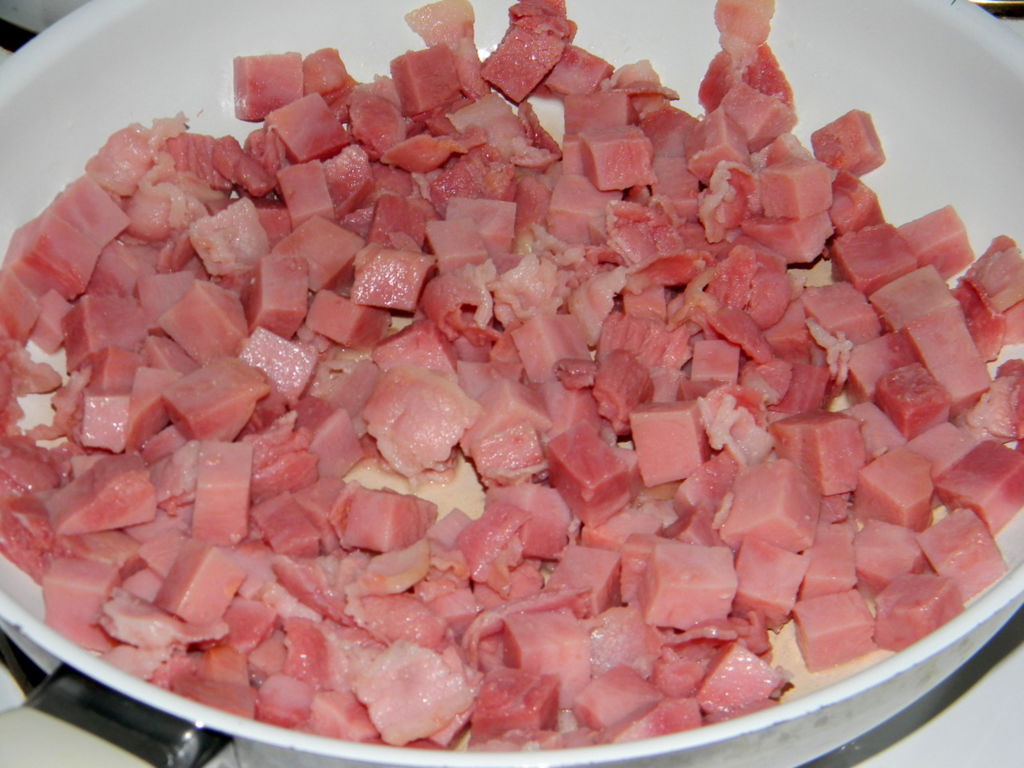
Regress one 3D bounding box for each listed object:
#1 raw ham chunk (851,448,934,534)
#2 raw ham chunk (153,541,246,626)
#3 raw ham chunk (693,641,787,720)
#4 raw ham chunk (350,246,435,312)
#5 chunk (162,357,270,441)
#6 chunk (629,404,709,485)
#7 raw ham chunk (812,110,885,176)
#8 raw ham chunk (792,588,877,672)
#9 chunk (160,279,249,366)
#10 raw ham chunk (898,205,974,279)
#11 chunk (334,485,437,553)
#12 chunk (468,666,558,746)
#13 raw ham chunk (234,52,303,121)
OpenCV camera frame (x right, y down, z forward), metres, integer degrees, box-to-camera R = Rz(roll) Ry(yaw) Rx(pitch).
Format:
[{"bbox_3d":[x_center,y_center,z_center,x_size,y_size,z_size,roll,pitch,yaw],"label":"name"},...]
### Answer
[{"bbox_3d":[0.083,0.025,0.531,0.010,0.015,0.013,-28,55,-20],"label":"raw ham chunk"},{"bbox_3d":[-0.063,0.041,0.502,0.013,0.009,0.013,8,69,56],"label":"raw ham chunk"},{"bbox_3d":[0.046,0.062,0.488,0.012,0.010,0.013,16,43,21],"label":"raw ham chunk"},{"bbox_3d":[-0.027,-0.024,0.566,0.015,0.011,0.014,9,14,2],"label":"raw ham chunk"},{"bbox_3d":[-0.066,0.004,0.548,0.018,0.010,0.011,-21,55,-33],"label":"chunk"},{"bbox_3d":[0.035,0.012,0.538,0.013,0.015,0.014,-8,8,11],"label":"chunk"},{"bbox_3d":[0.082,-0.058,0.596,0.012,0.011,0.012,-27,72,32],"label":"raw ham chunk"},{"bbox_3d":[0.066,0.050,0.503,0.013,0.011,0.009,-15,46,-2],"label":"raw ham chunk"},{"bbox_3d":[-0.069,-0.012,0.568,0.012,0.017,0.015,-40,77,5],"label":"chunk"},{"bbox_3d":[0.101,-0.033,0.585,0.014,0.011,0.010,-25,47,3],"label":"raw ham chunk"},{"bbox_3d":[-0.027,0.029,0.527,0.013,0.011,0.018,10,7,27],"label":"chunk"},{"bbox_3d":[0.000,0.065,0.487,0.014,0.008,0.013,0,22,13],"label":"chunk"},{"bbox_3d":[-0.062,-0.075,0.623,0.014,0.016,0.015,-5,8,-17],"label":"raw ham chunk"}]

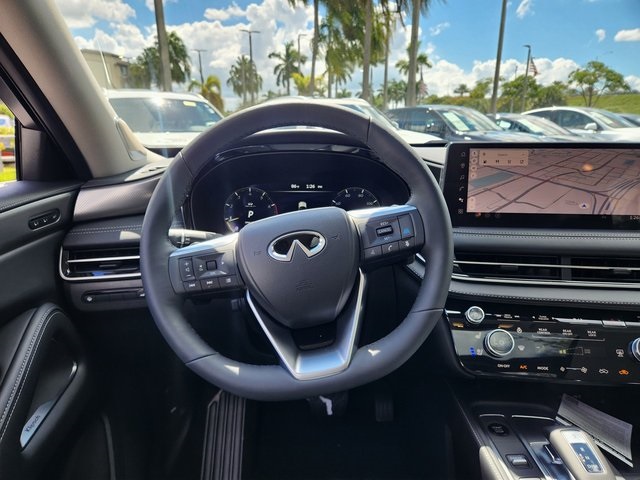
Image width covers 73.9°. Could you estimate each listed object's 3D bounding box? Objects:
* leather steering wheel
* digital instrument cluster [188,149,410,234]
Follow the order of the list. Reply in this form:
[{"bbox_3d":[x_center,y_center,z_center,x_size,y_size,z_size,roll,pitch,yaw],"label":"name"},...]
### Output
[{"bbox_3d":[-0.029,0.011,0.532,0.378,0.367,0.090,-11,-7,-1],"label":"leather steering wheel"},{"bbox_3d":[-0.030,-0.065,0.700,0.365,0.155,0.065,0,-3,0],"label":"digital instrument cluster"}]

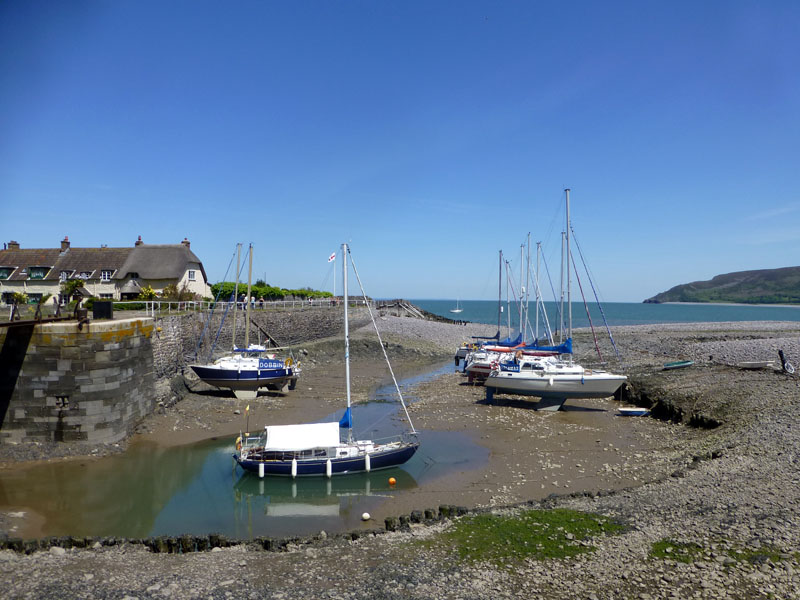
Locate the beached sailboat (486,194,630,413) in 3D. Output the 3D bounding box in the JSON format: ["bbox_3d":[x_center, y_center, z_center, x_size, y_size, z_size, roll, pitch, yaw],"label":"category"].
[{"bbox_3d":[10.473,-0.114,37.700,9.239,14.929,3.000,1,0,13],"label":"beached sailboat"}]

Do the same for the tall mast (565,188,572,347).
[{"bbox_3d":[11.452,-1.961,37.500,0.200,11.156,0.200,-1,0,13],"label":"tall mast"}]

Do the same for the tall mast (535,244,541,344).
[{"bbox_3d":[11.361,-0.492,45.500,0.180,8.778,0.180,1,0,13],"label":"tall mast"}]

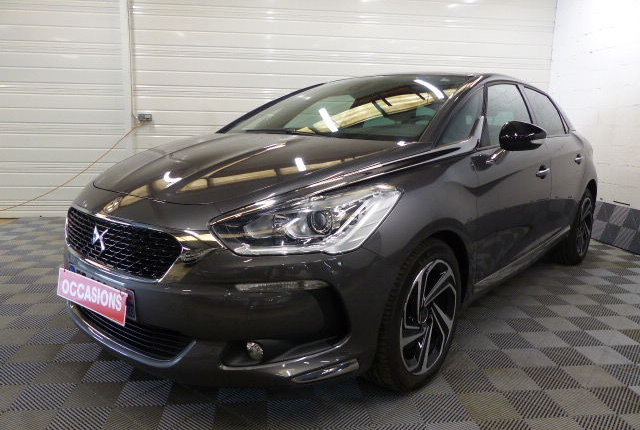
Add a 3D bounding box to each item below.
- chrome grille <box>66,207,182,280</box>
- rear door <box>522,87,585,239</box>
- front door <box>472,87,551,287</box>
[{"bbox_3d":[-0.811,0.099,1.845,0.880,0.190,0.130,9,13,40],"label":"chrome grille"},{"bbox_3d":[1.645,-0.363,3.407,0.270,1.030,0.970,9,13,40],"label":"rear door"},{"bbox_3d":[1.004,-0.240,2.677,0.270,1.060,1.140,9,13,40],"label":"front door"}]

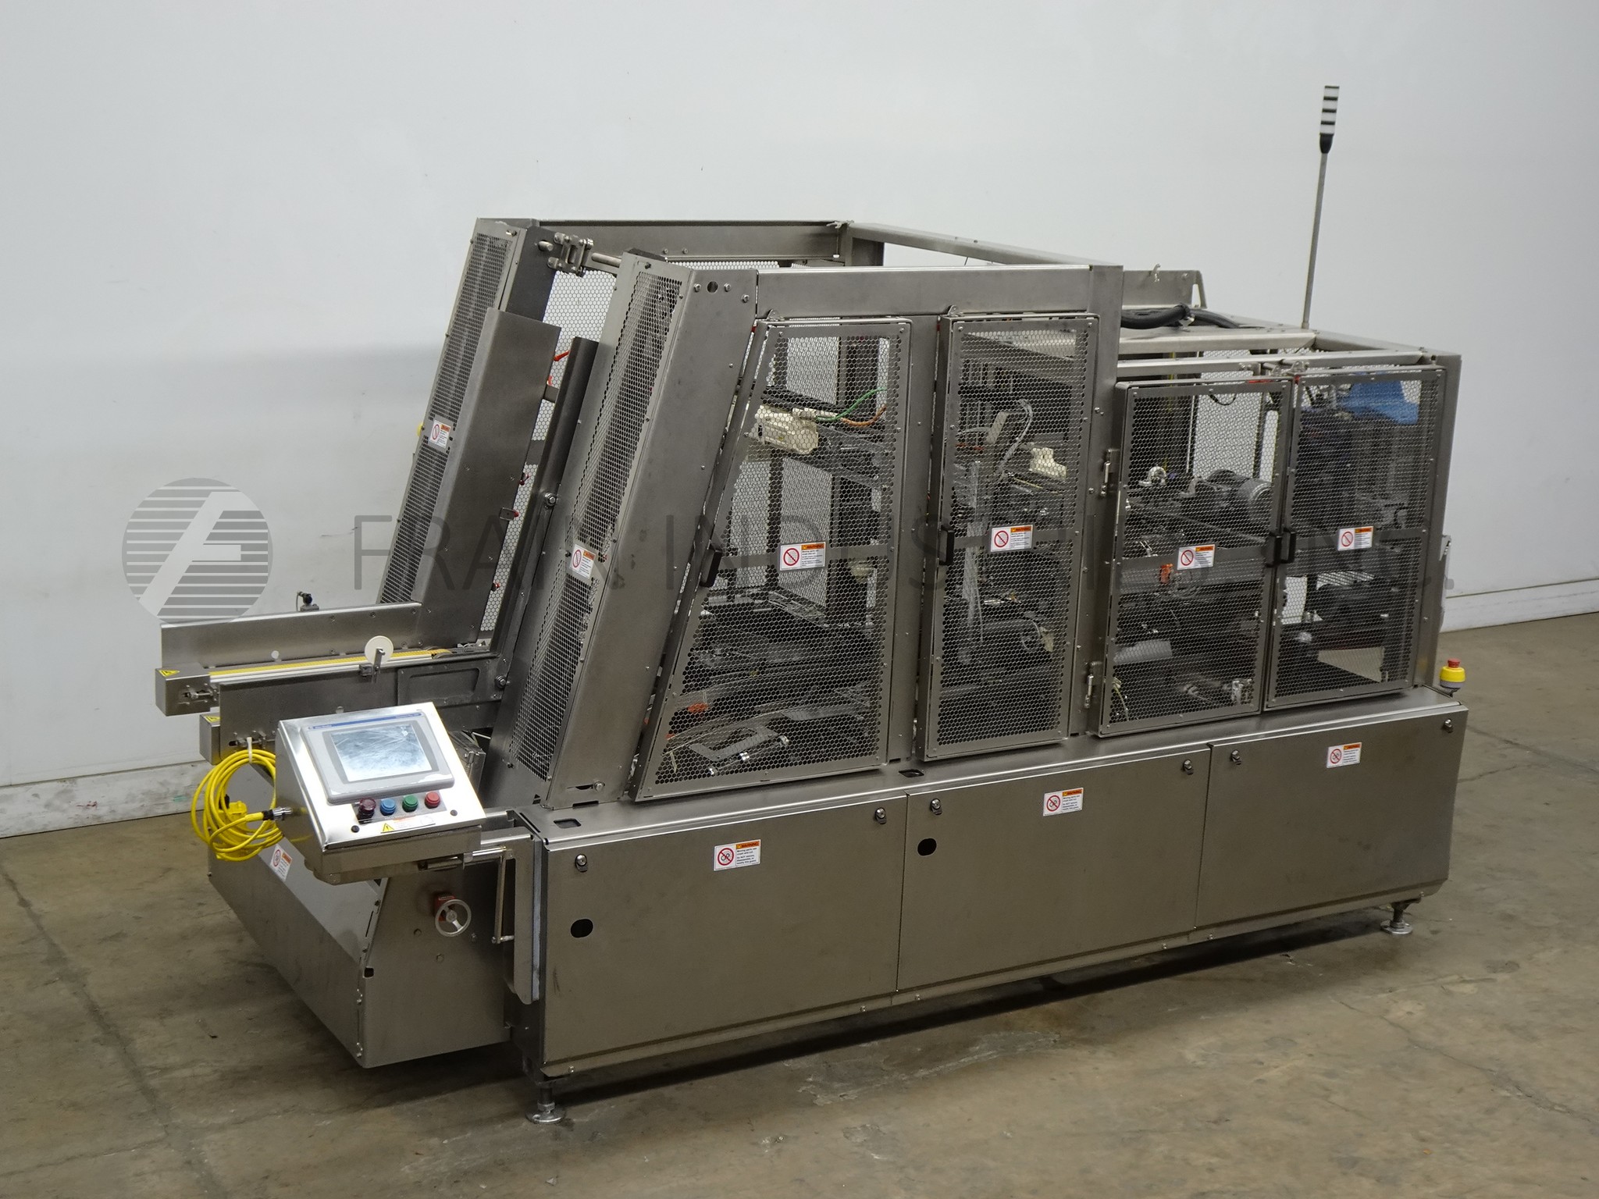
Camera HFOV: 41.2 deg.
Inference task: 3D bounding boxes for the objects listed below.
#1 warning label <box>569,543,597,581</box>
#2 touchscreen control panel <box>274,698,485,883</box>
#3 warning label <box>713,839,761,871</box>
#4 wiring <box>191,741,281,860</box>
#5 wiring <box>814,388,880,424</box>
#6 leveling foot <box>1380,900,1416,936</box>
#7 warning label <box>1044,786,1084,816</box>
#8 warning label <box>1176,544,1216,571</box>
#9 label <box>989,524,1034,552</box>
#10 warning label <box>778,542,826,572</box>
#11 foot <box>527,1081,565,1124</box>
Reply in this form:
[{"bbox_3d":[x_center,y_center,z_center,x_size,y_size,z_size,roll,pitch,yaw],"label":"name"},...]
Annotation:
[{"bbox_3d":[-0.595,-0.104,5.808,0.004,0.071,0.140,12,7,-32],"label":"warning label"},{"bbox_3d":[-1.063,0.497,5.359,0.410,0.195,0.420,-6,47,-31],"label":"touchscreen control panel"},{"bbox_3d":[-0.161,0.669,5.554,0.134,0.066,0.002,-6,15,-29],"label":"warning label"},{"bbox_3d":[-1.431,0.521,5.420,0.235,0.285,0.110,-6,15,-29],"label":"wiring"},{"bbox_3d":[0.142,-0.554,6.100,0.160,0.090,0.120,-6,15,-29],"label":"wiring"},{"bbox_3d":[1.995,1.048,7.060,0.104,0.098,0.104,2,13,0],"label":"leveling foot"},{"bbox_3d":[0.754,0.579,6.064,0.134,0.066,0.002,-6,15,-29],"label":"warning label"},{"bbox_3d":[1.215,-0.130,6.511,0.140,0.071,0.004,-6,16,-29],"label":"warning label"},{"bbox_3d":[0.613,-0.178,6.135,0.140,0.071,0.004,-6,16,-29],"label":"label"},{"bbox_3d":[0.009,-0.119,5.802,0.140,0.071,0.004,-6,16,-29],"label":"warning label"},{"bbox_3d":[-0.663,1.308,5.559,0.104,0.098,0.104,2,13,0],"label":"foot"}]

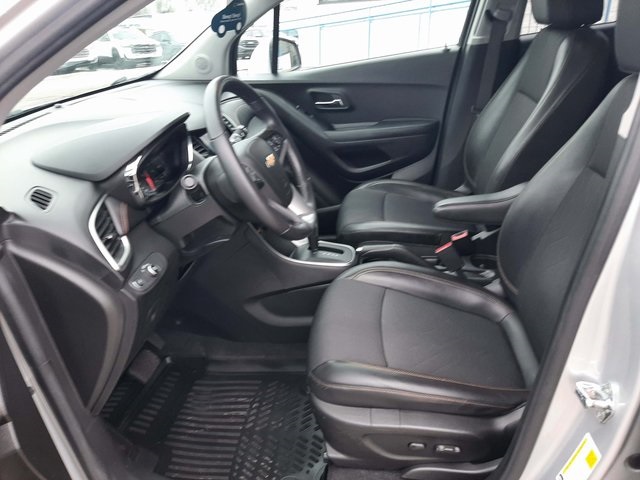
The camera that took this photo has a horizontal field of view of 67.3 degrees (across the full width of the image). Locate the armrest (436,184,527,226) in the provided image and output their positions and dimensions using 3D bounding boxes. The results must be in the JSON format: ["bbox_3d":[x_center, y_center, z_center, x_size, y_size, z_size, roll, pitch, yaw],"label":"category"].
[{"bbox_3d":[0.434,-0.105,1.256,0.270,0.090,0.080,3,25,9],"label":"armrest"}]

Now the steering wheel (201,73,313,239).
[{"bbox_3d":[-0.127,-0.165,1.015,0.085,0.370,0.370,-24,18,20],"label":"steering wheel"}]

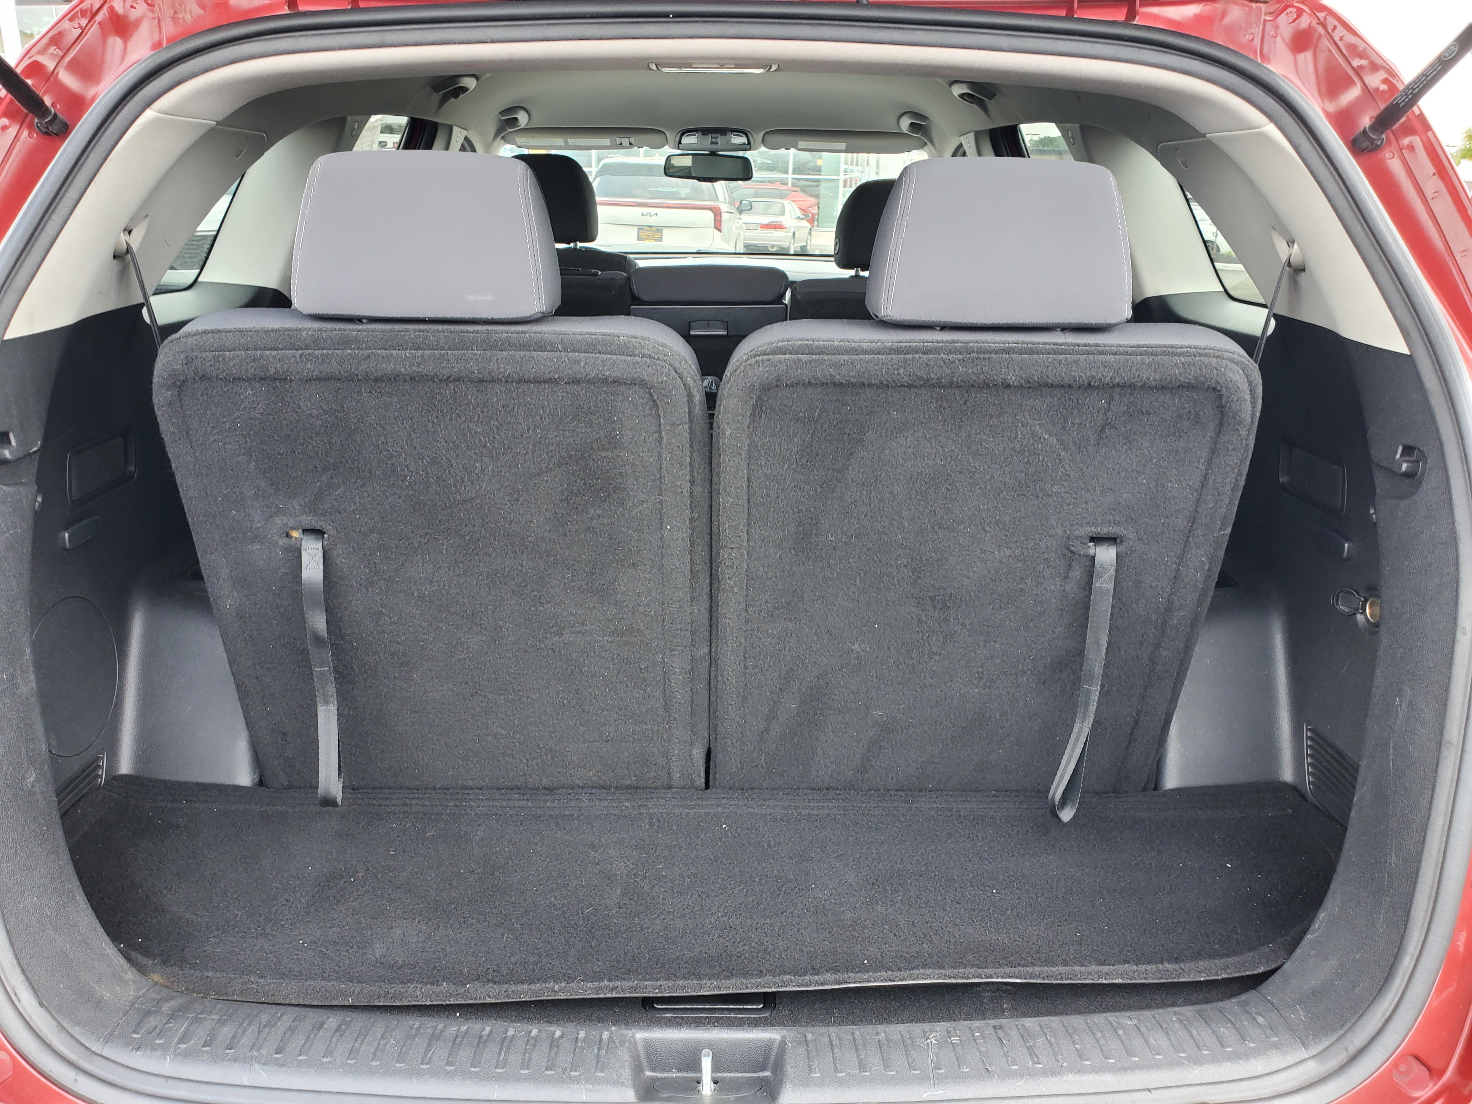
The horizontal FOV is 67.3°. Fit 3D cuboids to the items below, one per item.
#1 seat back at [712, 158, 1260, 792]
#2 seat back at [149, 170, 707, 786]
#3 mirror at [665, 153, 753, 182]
[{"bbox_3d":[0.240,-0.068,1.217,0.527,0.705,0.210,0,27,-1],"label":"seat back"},{"bbox_3d":[-0.292,-0.068,1.204,0.520,0.706,0.210,0,27,-1],"label":"seat back"},{"bbox_3d":[-0.075,-1.073,3.089,0.250,0.072,0.050,6,23,11],"label":"mirror"}]

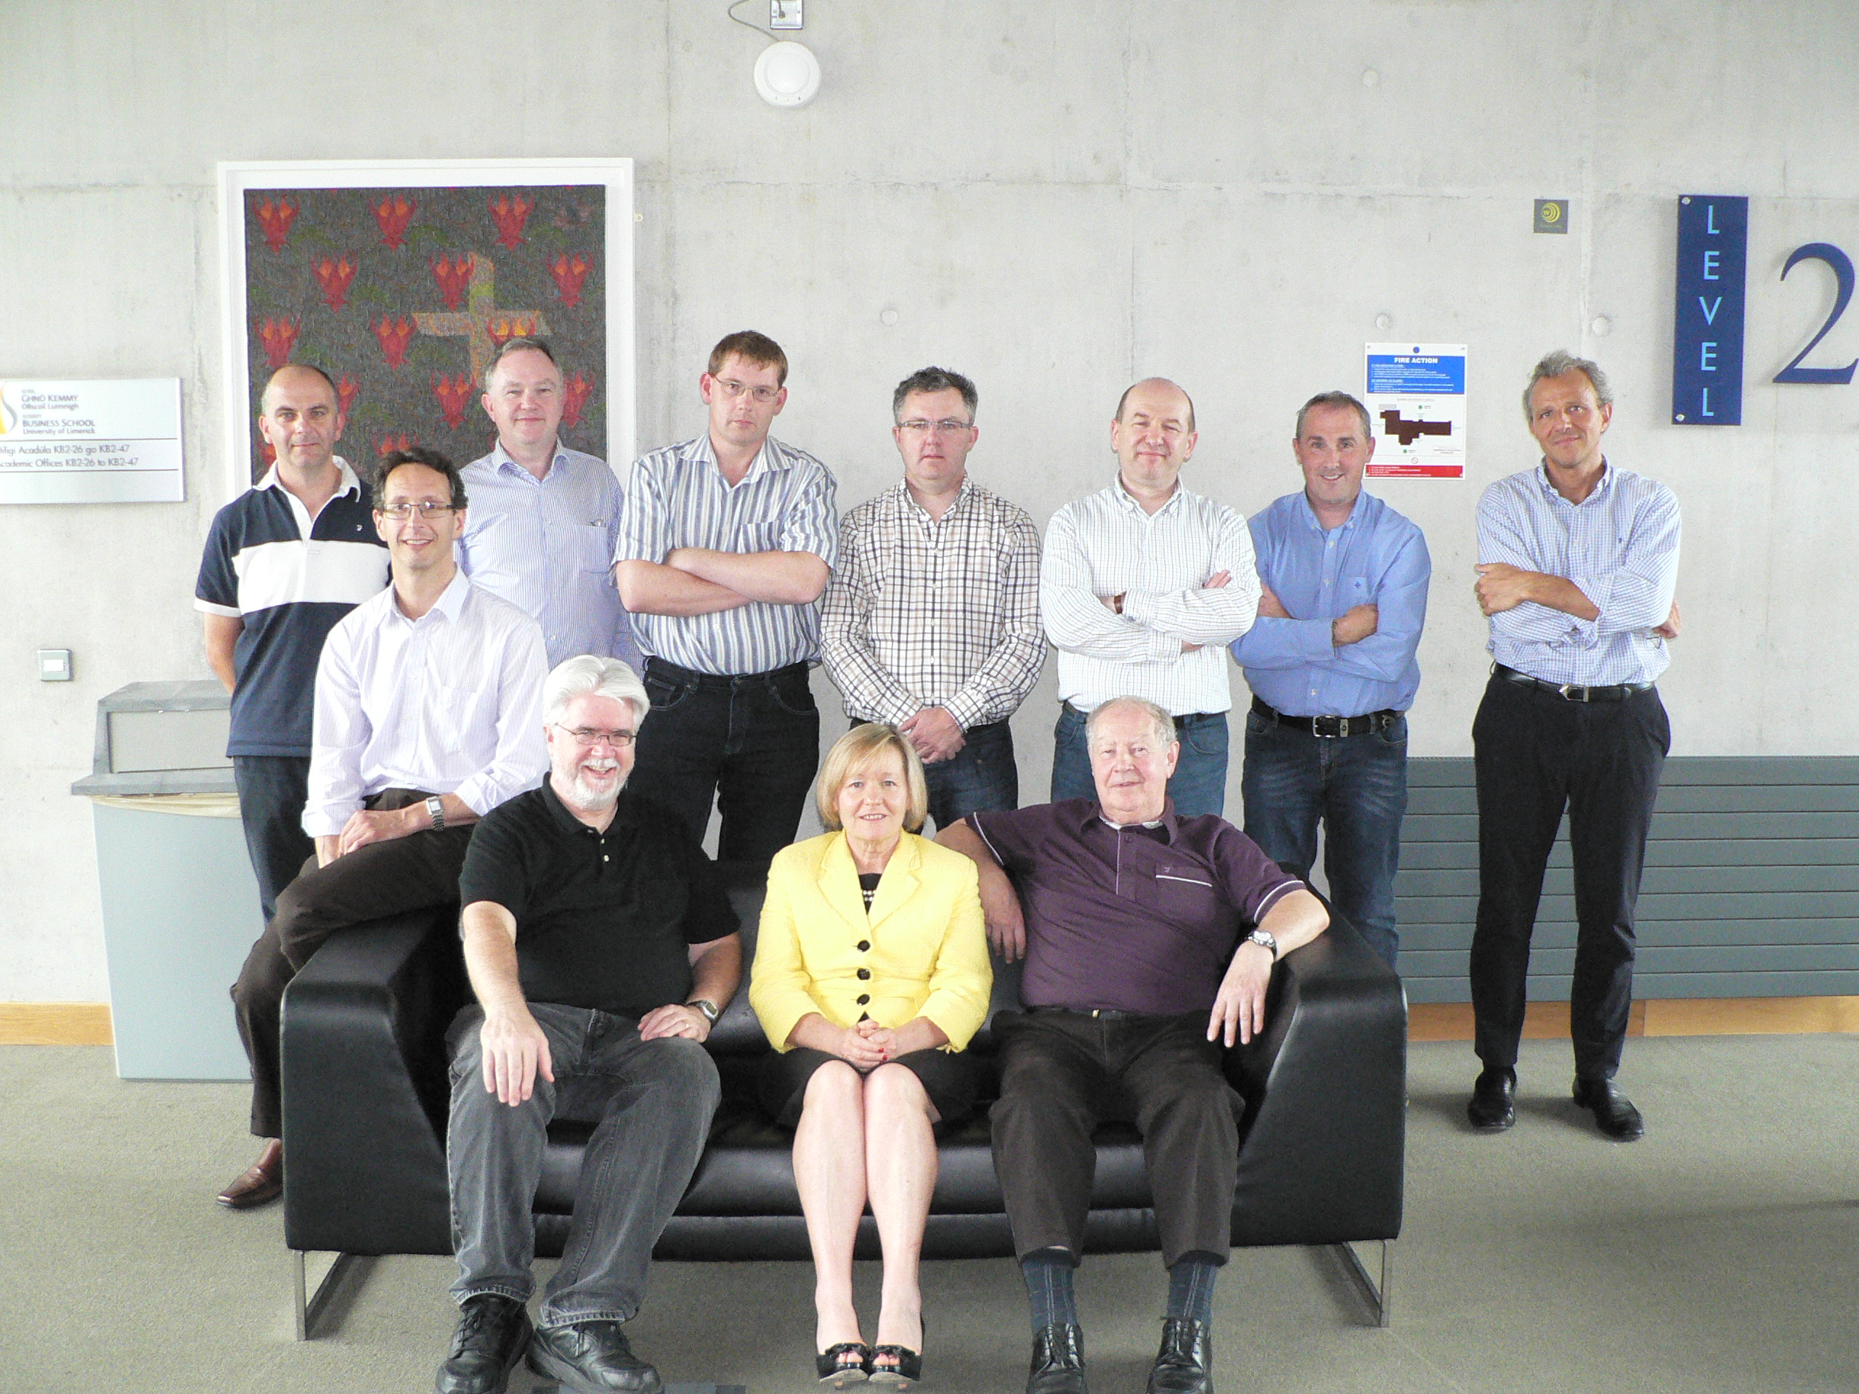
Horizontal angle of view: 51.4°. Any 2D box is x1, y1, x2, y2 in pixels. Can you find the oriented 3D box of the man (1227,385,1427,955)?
[{"bbox_3d":[0.944,0.157,4.562,0.500,1.741,0.360,1,7,9],"label":"man"}]

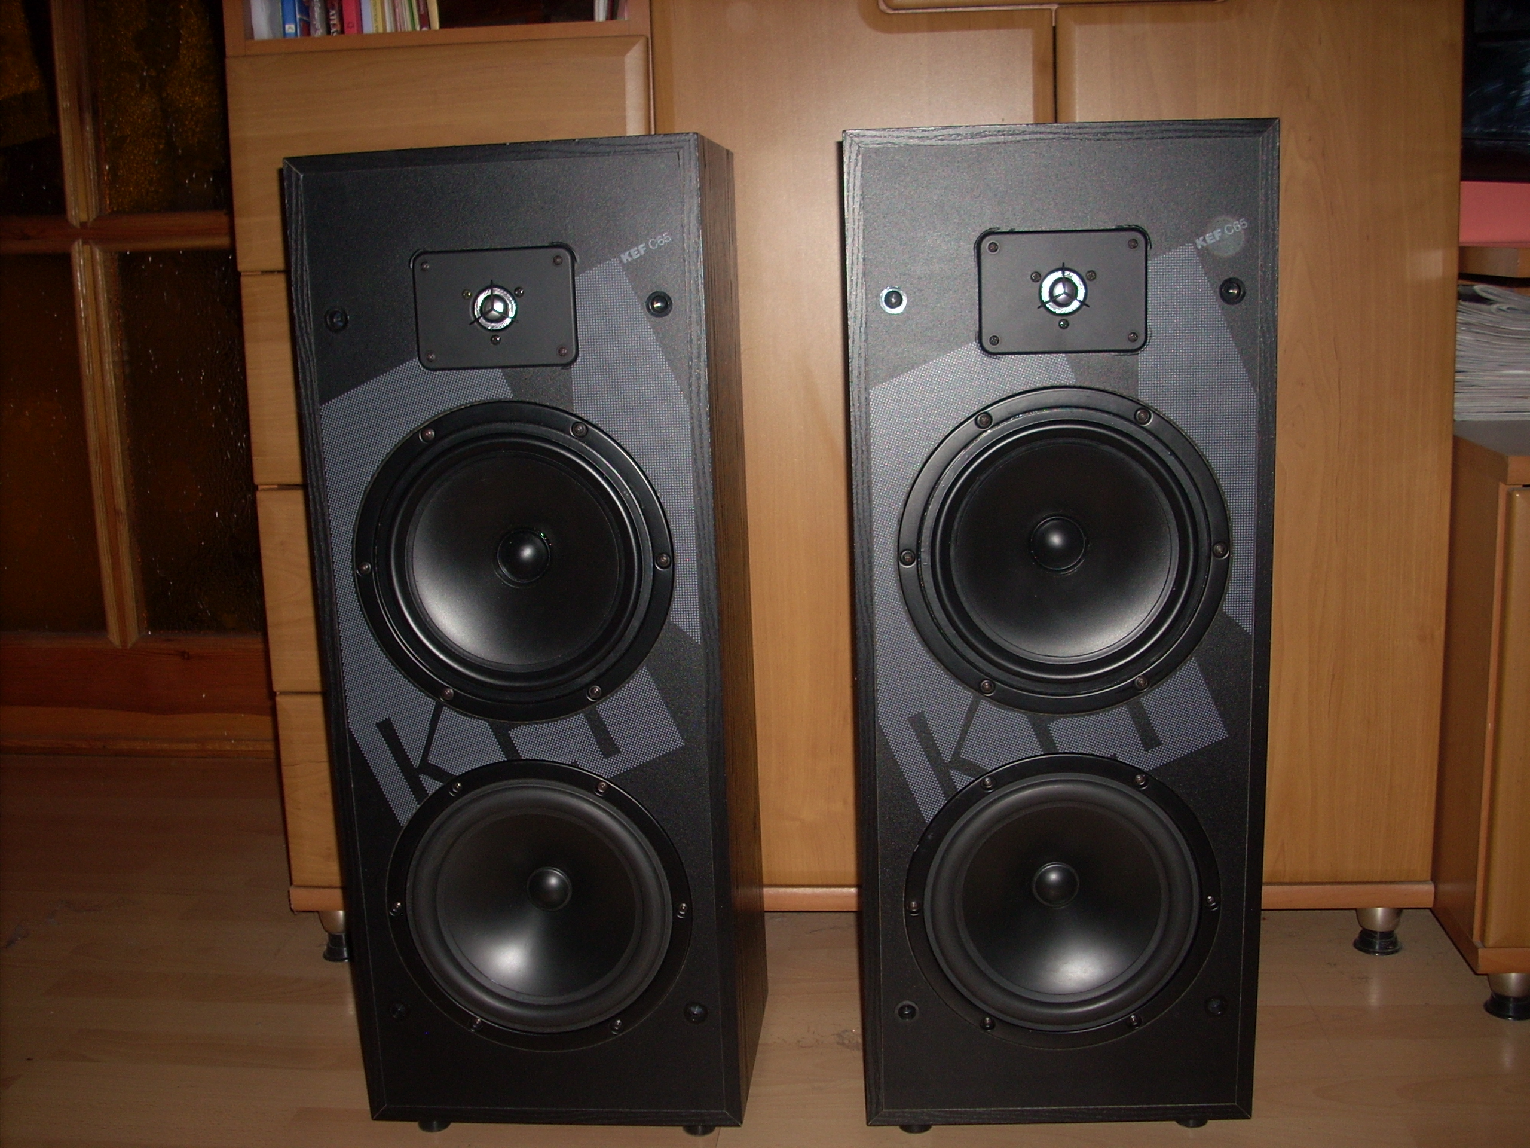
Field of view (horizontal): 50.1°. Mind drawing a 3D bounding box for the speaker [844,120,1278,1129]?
[{"bbox_3d":[0.209,0.040,1.215,0.280,0.716,0.226,-1,11,4],"label":"speaker"}]

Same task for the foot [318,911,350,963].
[{"bbox_3d":[-0.405,0.336,1.539,0.044,0.055,0.044,-1,11,4],"label":"foot"}]

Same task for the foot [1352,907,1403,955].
[{"bbox_3d":[0.563,0.315,1.465,0.044,0.055,0.044,-1,11,4],"label":"foot"}]

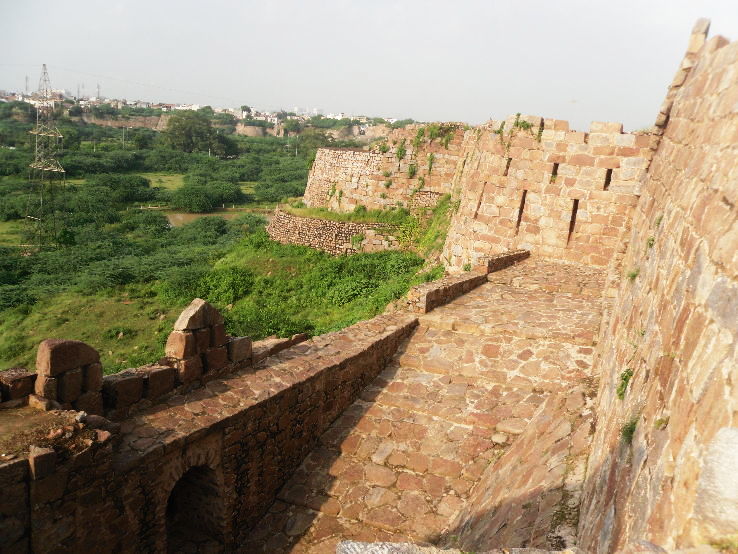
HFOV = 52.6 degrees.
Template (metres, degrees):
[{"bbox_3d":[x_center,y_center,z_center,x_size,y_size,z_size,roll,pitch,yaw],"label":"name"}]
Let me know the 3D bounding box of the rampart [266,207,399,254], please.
[{"bbox_3d":[-2.517,-3.319,54.446,9.800,2.700,4.400,8,12,17],"label":"rampart"}]

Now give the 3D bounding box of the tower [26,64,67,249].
[{"bbox_3d":[-52.406,-19.114,120.028,8.000,29.200,4.200,9,13,21],"label":"tower"}]

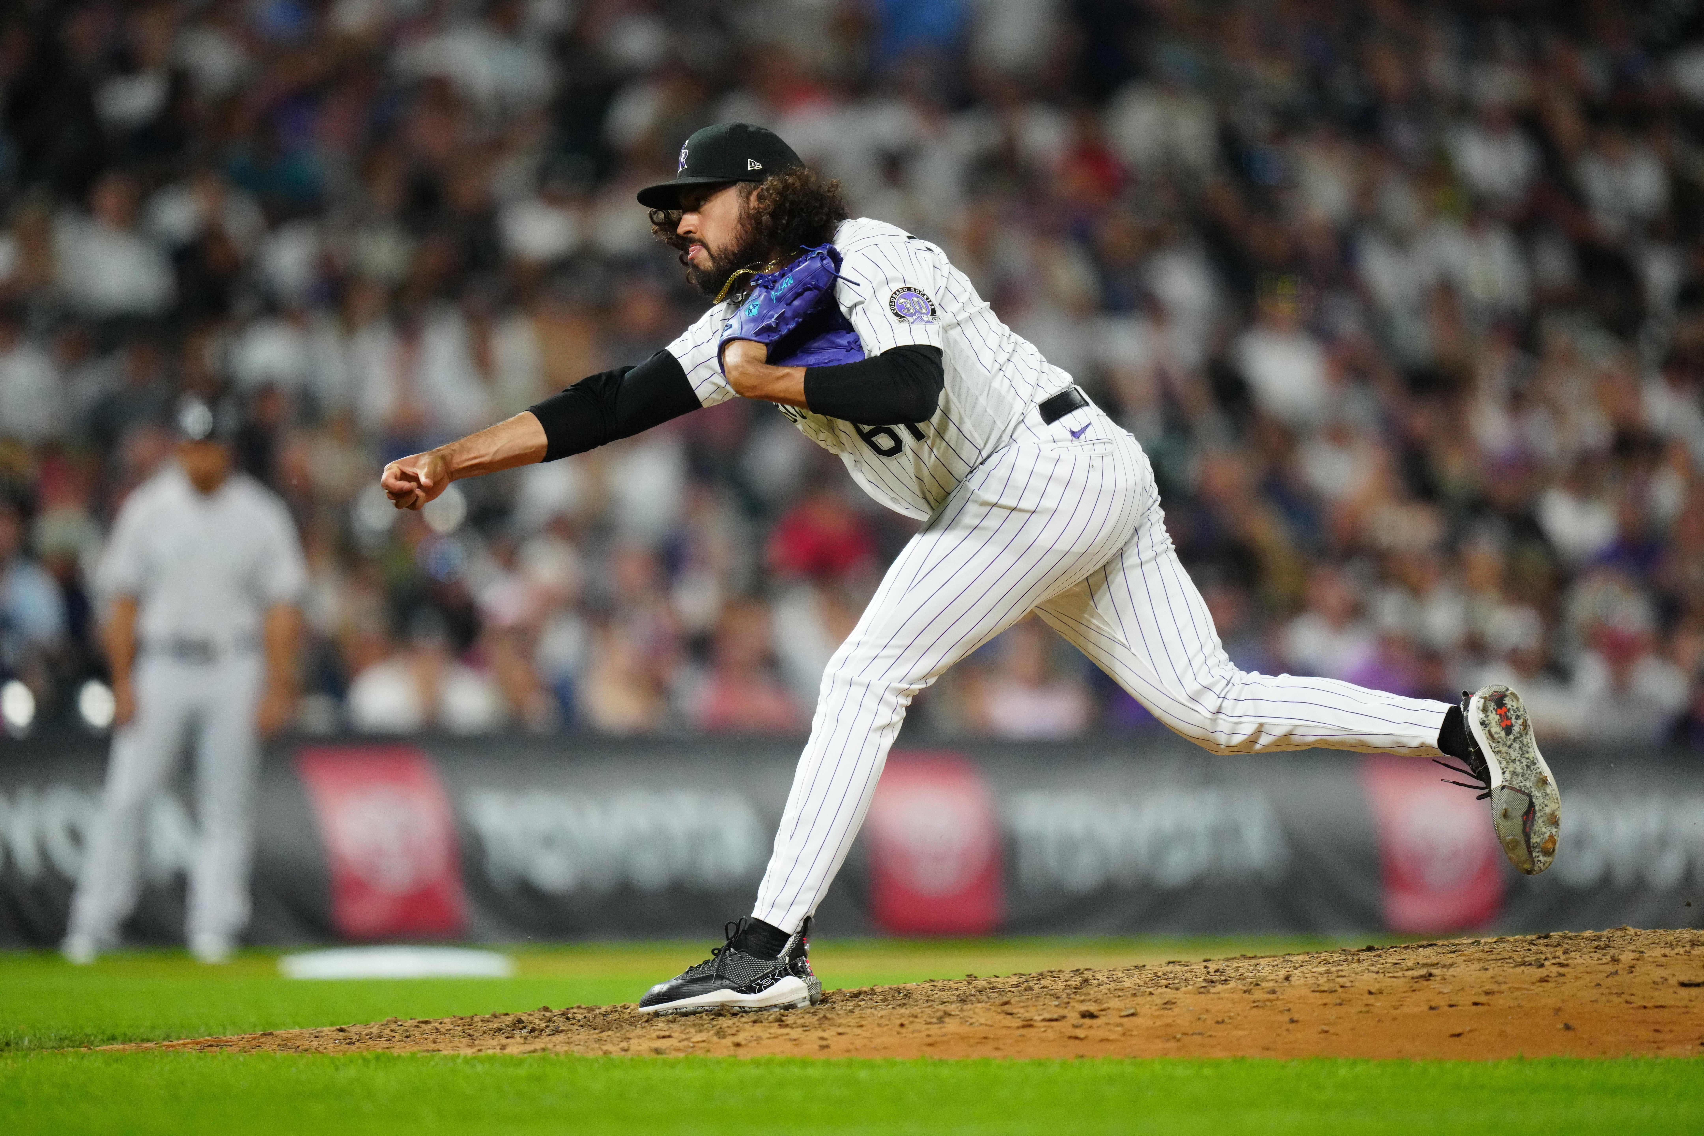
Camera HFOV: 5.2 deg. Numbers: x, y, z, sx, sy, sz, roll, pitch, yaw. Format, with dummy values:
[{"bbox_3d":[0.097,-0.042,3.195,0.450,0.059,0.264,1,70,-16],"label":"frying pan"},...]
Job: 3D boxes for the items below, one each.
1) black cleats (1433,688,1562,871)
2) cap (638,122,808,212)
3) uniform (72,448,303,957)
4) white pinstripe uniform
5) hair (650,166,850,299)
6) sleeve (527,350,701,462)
[{"bbox_3d":[1.083,0.360,31.780,0.118,0.320,0.140,-12,0,-34],"label":"black cleats"},{"bbox_3d":[-0.220,-0.671,31.800,0.270,0.135,0.180,5,-10,-20],"label":"cap"},{"bbox_3d":[-2.059,0.346,58.500,0.660,1.750,0.380,0,-1,12],"label":"uniform"},{"bbox_3d":[0.350,0.013,31.800,1.220,1.200,0.620,0,-1,-13],"label":"white pinstripe uniform"},{"bbox_3d":[-0.171,-0.566,31.800,0.280,0.230,0.250,5,-10,-20],"label":"hair"},{"bbox_3d":[-0.395,-0.275,31.800,0.300,0.115,0.120,-20,-6,-16],"label":"sleeve"}]

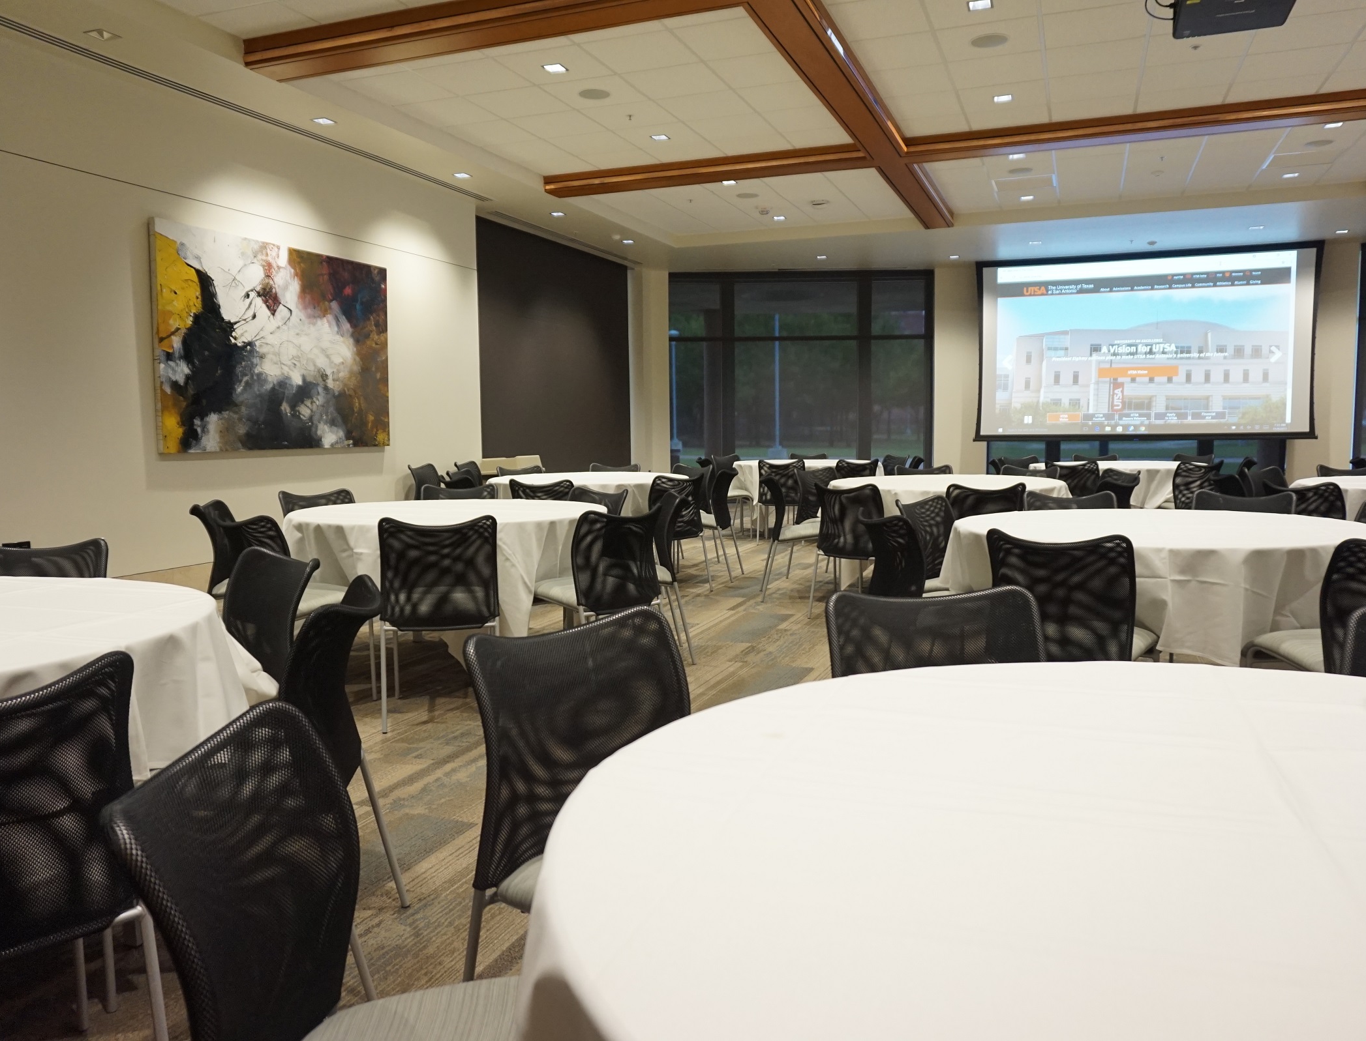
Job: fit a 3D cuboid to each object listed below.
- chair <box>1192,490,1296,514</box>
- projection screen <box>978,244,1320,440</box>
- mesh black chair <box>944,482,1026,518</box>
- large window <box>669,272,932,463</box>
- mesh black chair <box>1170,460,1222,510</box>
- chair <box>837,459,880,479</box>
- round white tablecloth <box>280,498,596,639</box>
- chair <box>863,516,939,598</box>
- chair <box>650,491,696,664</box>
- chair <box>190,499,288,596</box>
[{"bbox_3d":[2.574,0.286,4.909,0.470,0.828,0.550,4,7,43],"label":"chair"},{"bbox_3d":[5.962,-2.271,13.622,4.130,2.440,0.100,1,6,21],"label":"projection screen"},{"bbox_3d":[1.691,0.180,6.113,0.470,0.820,0.550,-1,5,-3],"label":"mesh black chair"},{"bbox_3d":[1.696,-1.970,14.984,3.790,3.170,0.150,-1,5,0],"label":"large window"},{"bbox_3d":[4.265,-0.111,8.995,0.470,0.820,0.550,-2,6,-20],"label":"mesh black chair"},{"bbox_3d":[1.553,-0.151,9.705,0.470,0.840,0.560,-1,5,-7],"label":"chair"},{"bbox_3d":[-1.149,0.308,5.204,1.570,0.720,1.570,-1,5,0],"label":"round white tablecloth"},{"bbox_3d":[1.014,0.367,4.163,0.550,0.820,0.470,-2,5,-14],"label":"chair"},{"bbox_3d":[-0.219,0.285,5.268,0.550,0.828,0.470,-1,5,-9],"label":"chair"},{"bbox_3d":[-1.800,0.347,4.718,0.580,0.840,0.500,-3,6,-27],"label":"chair"}]

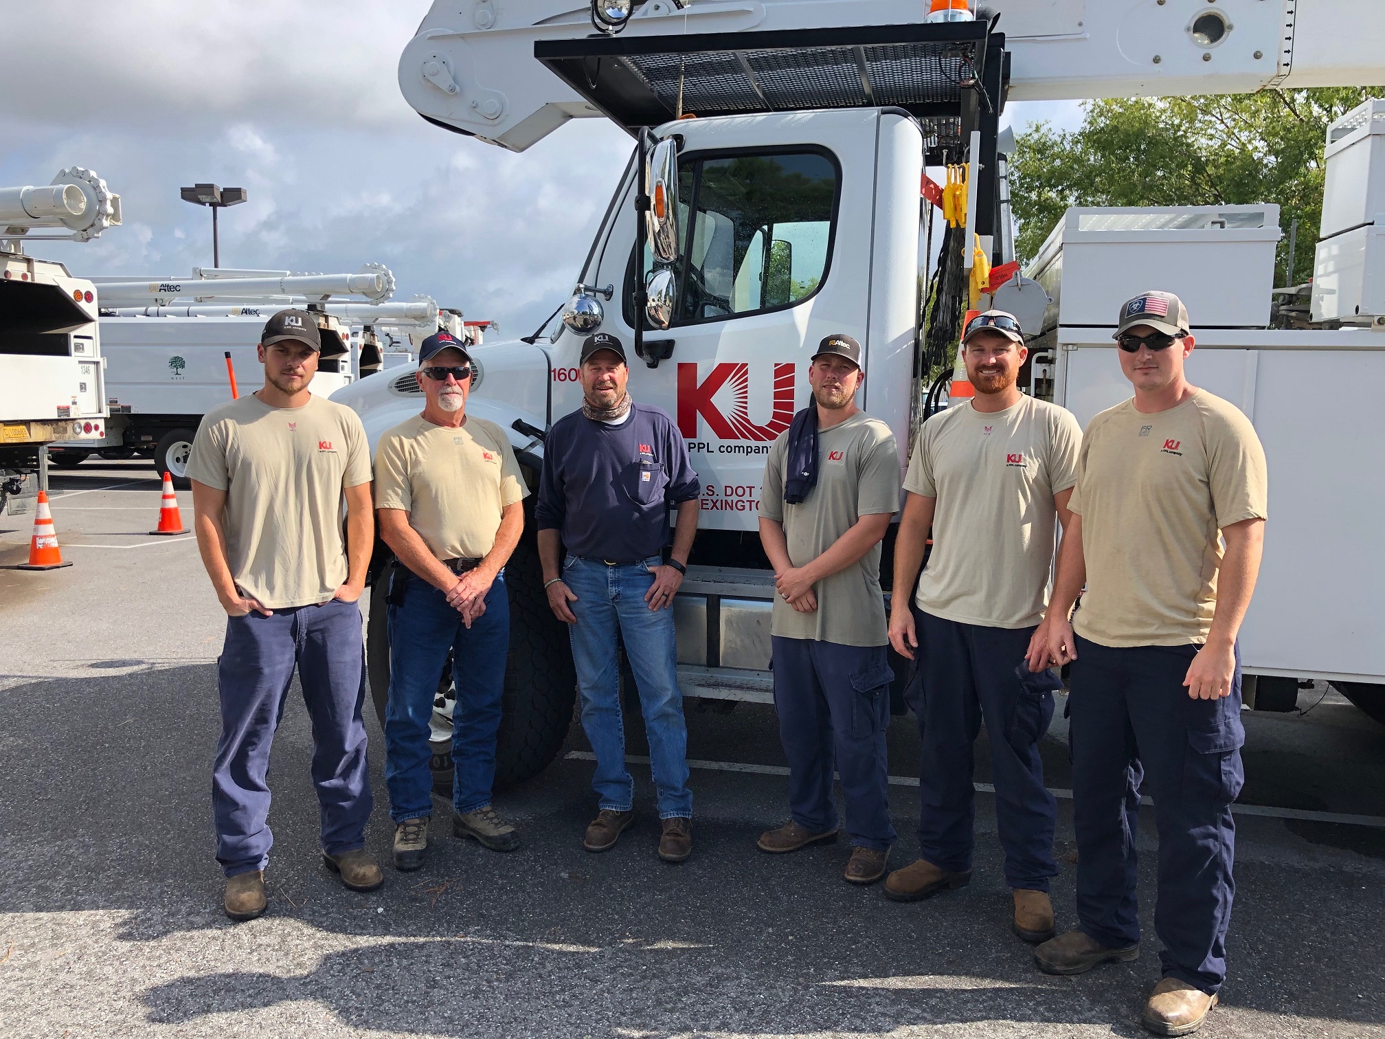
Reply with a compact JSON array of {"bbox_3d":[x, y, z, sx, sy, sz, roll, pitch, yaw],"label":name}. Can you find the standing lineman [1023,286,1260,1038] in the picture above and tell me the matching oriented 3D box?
[{"bbox_3d":[1.227,0.338,2.986,0.620,1.860,0.460,4,6,25],"label":"standing lineman"}]

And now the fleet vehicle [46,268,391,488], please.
[{"bbox_3d":[-9.753,-2.578,20.698,9.000,3.900,2.440,2,6,12],"label":"fleet vehicle"}]

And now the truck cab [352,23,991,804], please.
[{"bbox_3d":[-0.112,-0.459,5.450,2.970,2.950,2.420,2,6,13],"label":"truck cab"}]

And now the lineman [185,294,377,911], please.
[{"bbox_3d":[-1.265,0.279,3.473,0.580,1.820,0.420,0,6,-14],"label":"lineman"}]

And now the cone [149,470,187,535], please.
[{"bbox_3d":[-6.204,-0.195,13.265,0.360,0.710,0.360,2,6,13],"label":"cone"}]

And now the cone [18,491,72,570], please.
[{"bbox_3d":[-6.148,0.077,10.613,0.360,0.710,0.360,2,6,13],"label":"cone"}]

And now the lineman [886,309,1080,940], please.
[{"bbox_3d":[0.916,0.291,3.512,0.590,1.850,0.440,3,6,19],"label":"lineman"}]

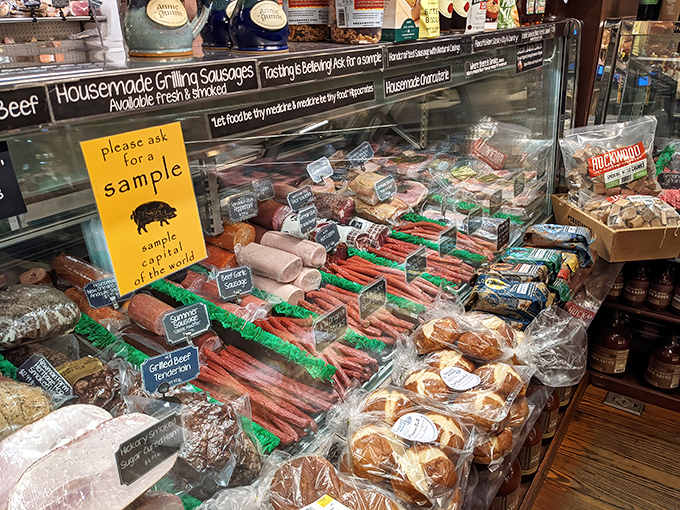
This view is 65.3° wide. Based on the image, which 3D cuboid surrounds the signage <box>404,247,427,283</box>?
[{"bbox_3d":[0.202,0.028,1.400,0.006,0.074,0.099,14,28,38],"label":"signage"}]

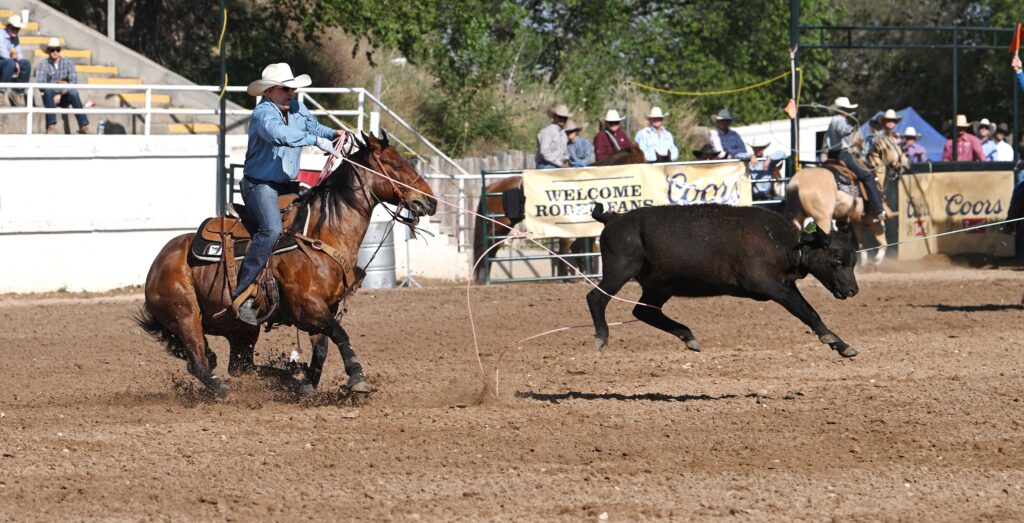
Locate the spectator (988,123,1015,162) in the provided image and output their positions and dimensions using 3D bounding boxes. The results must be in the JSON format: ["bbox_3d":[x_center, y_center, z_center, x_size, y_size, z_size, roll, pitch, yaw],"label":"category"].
[{"bbox_3d":[7.921,-1.370,73.519,0.520,1.750,0.400,0,1,14],"label":"spectator"}]

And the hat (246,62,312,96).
[{"bbox_3d":[-1.487,-1.164,29.100,0.410,0.190,0.360,2,9,31],"label":"hat"}]

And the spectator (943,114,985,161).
[{"bbox_3d":[7.208,-1.436,72.520,0.620,1.780,0.430,0,1,0],"label":"spectator"}]

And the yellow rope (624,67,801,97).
[{"bbox_3d":[2.863,-2.556,65.000,2.500,0.400,0.060,0,1,0],"label":"yellow rope"}]

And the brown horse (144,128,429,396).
[{"bbox_3d":[-1.486,0.016,30.000,1.950,1.740,0.650,0,1,9],"label":"brown horse"}]

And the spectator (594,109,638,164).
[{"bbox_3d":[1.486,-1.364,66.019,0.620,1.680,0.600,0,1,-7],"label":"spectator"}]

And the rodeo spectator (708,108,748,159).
[{"bbox_3d":[3.163,-1.386,66.519,0.600,1.700,0.550,0,1,3],"label":"rodeo spectator"}]

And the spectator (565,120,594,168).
[{"bbox_3d":[0.986,-1.315,66.500,0.550,1.500,0.600,1,2,27],"label":"spectator"}]

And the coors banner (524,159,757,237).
[{"bbox_3d":[1.696,-0.845,62.500,3.080,0.920,0.050,-2,1,0],"label":"coors banner"}]

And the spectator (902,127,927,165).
[{"bbox_3d":[6.263,-1.326,71.000,0.500,1.580,0.420,0,1,6],"label":"spectator"}]

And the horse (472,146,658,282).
[{"bbox_3d":[0.738,-0.661,64.000,2.500,1.880,0.600,0,1,0],"label":"horse"}]

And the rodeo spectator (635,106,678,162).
[{"bbox_3d":[2.080,-1.410,65.500,0.650,1.600,0.600,0,1,0],"label":"rodeo spectator"}]

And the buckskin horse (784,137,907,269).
[{"bbox_3d":[4.961,-0.875,67.500,2.100,1.950,0.650,-1,2,-38],"label":"buckskin horse"}]

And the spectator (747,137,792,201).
[{"bbox_3d":[3.619,-0.909,65.520,0.680,1.780,0.480,0,1,0],"label":"spectator"}]

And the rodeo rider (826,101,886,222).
[{"bbox_3d":[4.967,-1.484,66.020,0.800,1.760,0.650,-1,2,-35],"label":"rodeo rider"}]

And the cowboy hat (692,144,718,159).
[{"bbox_3d":[2.792,-1.583,65.500,0.370,0.170,0.400,0,1,0],"label":"cowboy hat"}]

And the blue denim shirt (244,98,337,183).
[{"bbox_3d":[-1.460,-0.798,30.000,0.540,0.560,0.500,1,2,34],"label":"blue denim shirt"}]

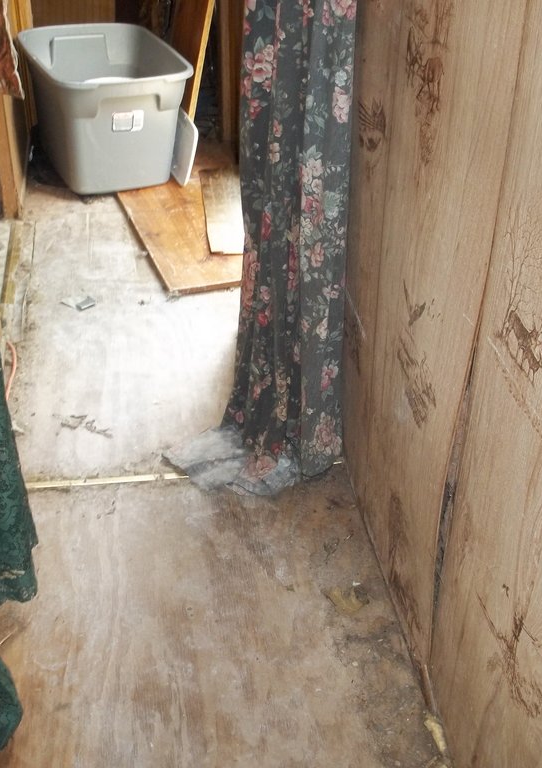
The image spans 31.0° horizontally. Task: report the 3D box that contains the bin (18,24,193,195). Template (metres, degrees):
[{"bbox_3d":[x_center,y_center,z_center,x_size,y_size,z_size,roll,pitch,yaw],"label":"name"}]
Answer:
[{"bbox_3d":[-0.660,-1.091,3.876,0.510,0.440,0.820,-12,35,-19],"label":"bin"}]

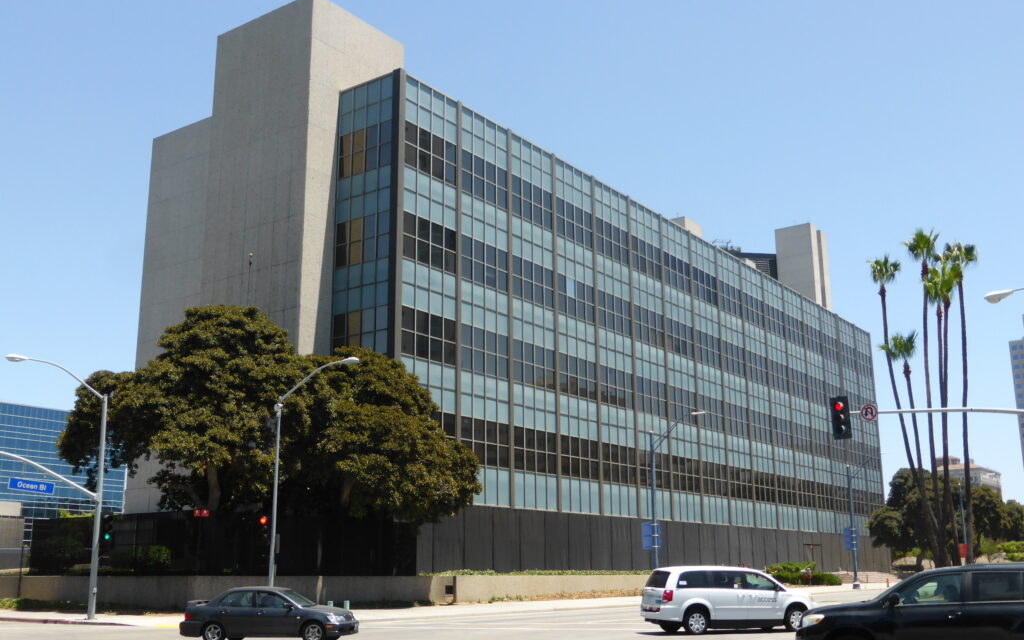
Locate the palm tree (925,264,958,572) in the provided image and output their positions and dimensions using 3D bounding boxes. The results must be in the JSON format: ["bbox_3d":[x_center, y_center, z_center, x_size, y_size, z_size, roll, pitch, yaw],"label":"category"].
[{"bbox_3d":[40.474,8.739,95.309,3.570,29.120,3.500,-6,-15,22],"label":"palm tree"}]

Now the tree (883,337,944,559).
[{"bbox_3d":[37.120,12.114,95.904,4.150,22.880,3.600,-6,-15,20],"label":"tree"}]

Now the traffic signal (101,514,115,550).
[{"bbox_3d":[-15.391,8.009,39.300,0.360,1.290,0.560,-10,-17,35],"label":"traffic signal"}]

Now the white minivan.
[{"bbox_3d":[6.066,7.817,28.970,5.120,1.750,2.000,4,-14,-16],"label":"white minivan"}]

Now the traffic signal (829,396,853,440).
[{"bbox_3d":[10.444,3.130,32.900,0.600,1.320,0.400,-10,-17,35],"label":"traffic signal"}]

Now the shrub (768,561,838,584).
[{"bbox_3d":[27.528,23.772,97.067,3.300,2.100,12.000,-10,-17,35],"label":"shrub"}]

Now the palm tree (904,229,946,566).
[{"bbox_3d":[39.367,7.105,96.181,3.670,32.720,3.500,-6,-15,22],"label":"palm tree"}]

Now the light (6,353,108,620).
[{"bbox_3d":[-16.895,6.195,38.101,0.400,9.464,4.363,-10,-17,35],"label":"light"}]

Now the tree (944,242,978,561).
[{"bbox_3d":[42.434,7.788,95.777,4.190,31.170,3.500,-6,-15,23],"label":"tree"}]

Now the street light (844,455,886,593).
[{"bbox_3d":[28.111,15.812,81.385,3.550,10.365,0.500,-10,-17,35],"label":"street light"}]

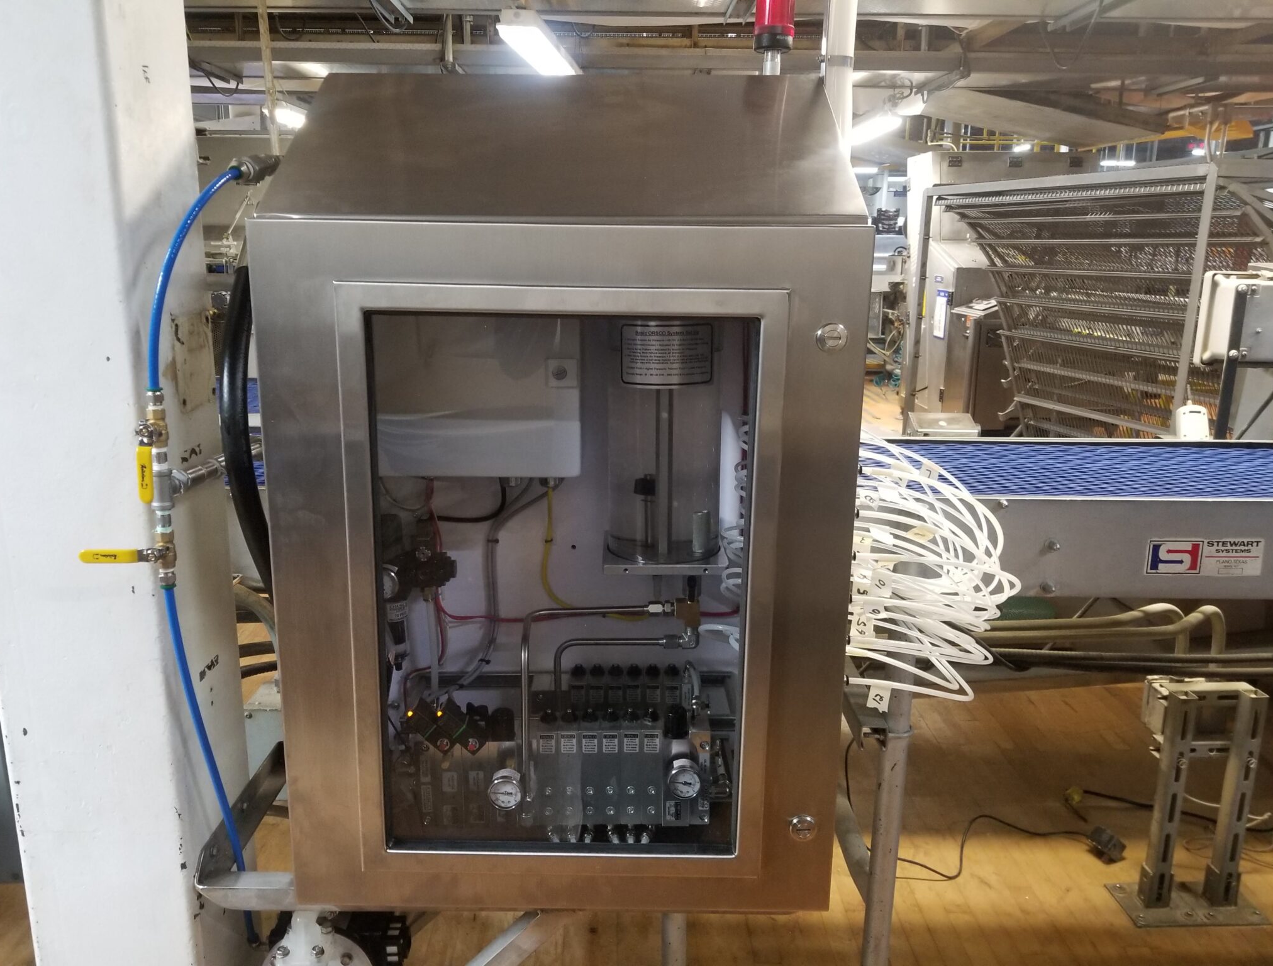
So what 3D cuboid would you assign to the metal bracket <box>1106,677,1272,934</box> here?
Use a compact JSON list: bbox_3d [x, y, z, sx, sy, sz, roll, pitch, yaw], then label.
[{"bbox_3d":[1.285,0.727,2.209,0.315,0.530,0.185,1,12,0],"label":"metal bracket"}]

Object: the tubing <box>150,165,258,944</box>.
[{"bbox_3d":[-0.468,0.123,1.112,0.073,0.945,0.140,1,12,0],"label":"tubing"}]

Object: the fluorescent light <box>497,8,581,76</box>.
[{"bbox_3d":[-0.379,-1.828,4.181,0.155,0.115,1.250,2,12,5],"label":"fluorescent light"}]

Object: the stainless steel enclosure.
[{"bbox_3d":[-0.078,-0.007,1.145,0.610,0.946,0.300,1,12,0],"label":"stainless steel enclosure"}]

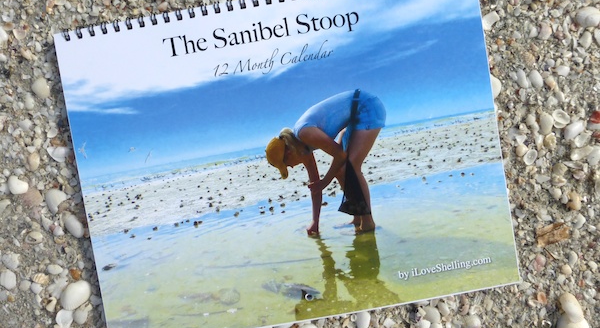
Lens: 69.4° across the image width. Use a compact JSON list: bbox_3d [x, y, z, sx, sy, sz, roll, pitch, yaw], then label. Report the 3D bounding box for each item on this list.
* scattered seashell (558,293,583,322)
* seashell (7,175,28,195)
[{"bbox_3d":[0.184,0.098,0.294,0.011,0.009,0.020,-30,91,1],"label":"scattered seashell"},{"bbox_3d":[-0.192,0.015,0.296,0.014,0.007,0.011,37,92,-1],"label":"seashell"}]

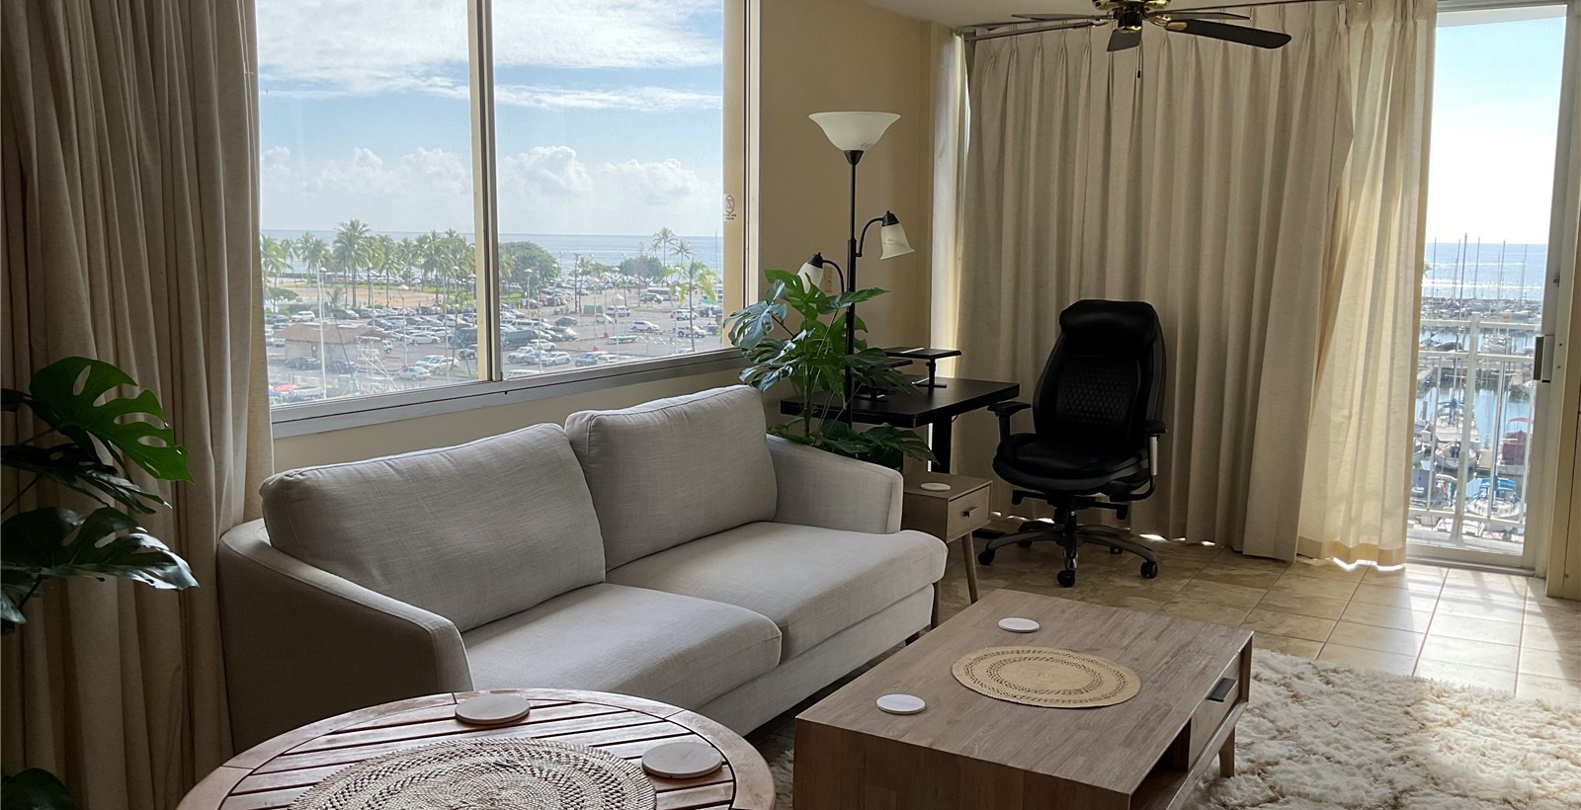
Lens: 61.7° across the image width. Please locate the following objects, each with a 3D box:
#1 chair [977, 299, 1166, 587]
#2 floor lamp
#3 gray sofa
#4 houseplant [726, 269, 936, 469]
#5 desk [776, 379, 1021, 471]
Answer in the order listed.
[{"bbox_3d":[1.232,0.129,5.730,0.670,1.158,0.690,5,9,33],"label":"chair"},{"bbox_3d":[0.225,-0.133,4.918,0.450,1.865,0.380,1,7,0],"label":"floor lamp"},{"bbox_3d":[-0.376,0.519,3.668,0.851,0.879,2.174,5,8,29],"label":"gray sofa"},{"bbox_3d":[0.144,0.133,4.881,0.730,1.344,0.650,1,7,0],"label":"houseplant"},{"bbox_3d":[0.511,0.319,5.787,0.622,0.751,1.230,5,8,29],"label":"desk"}]

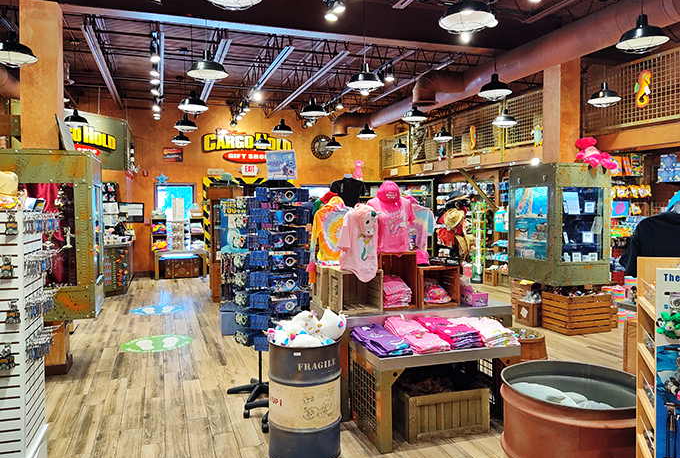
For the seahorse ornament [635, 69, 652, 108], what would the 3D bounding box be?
[{"bbox_3d":[3.487,-1.608,6.094,0.040,0.443,0.229,-1,3,-19],"label":"seahorse ornament"}]

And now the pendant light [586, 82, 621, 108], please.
[{"bbox_3d":[3.099,-1.570,6.212,0.365,0.285,0.365,-1,2,-19],"label":"pendant light"}]

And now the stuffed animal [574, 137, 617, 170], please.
[{"bbox_3d":[3.049,-0.901,6.330,0.400,0.400,0.280,-1,3,-18],"label":"stuffed animal"}]

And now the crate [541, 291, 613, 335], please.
[{"bbox_3d":[3.011,1.059,6.766,0.650,0.450,0.480,-1,3,-18],"label":"crate"}]

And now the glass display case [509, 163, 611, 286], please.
[{"bbox_3d":[2.892,-0.063,7.000,0.890,1.460,0.890,-1,2,-19],"label":"glass display case"}]

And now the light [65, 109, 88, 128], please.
[{"bbox_3d":[-3.855,-1.605,7.754,0.360,0.270,0.360,-1,3,-19],"label":"light"}]

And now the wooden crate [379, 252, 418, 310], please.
[{"bbox_3d":[0.422,0.403,4.301,0.325,0.452,0.300,-1,2,-19],"label":"wooden crate"}]

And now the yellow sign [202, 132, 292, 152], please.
[{"bbox_3d":[-2.150,-2.003,12.327,2.080,0.449,0.100,-1,3,-19],"label":"yellow sign"}]

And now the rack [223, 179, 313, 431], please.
[{"bbox_3d":[-0.575,0.545,4.174,0.650,1.750,0.620,-1,3,-19],"label":"rack"}]

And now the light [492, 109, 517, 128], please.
[{"bbox_3d":[2.435,-1.633,7.836,0.360,0.270,0.360,-1,3,-19],"label":"light"}]

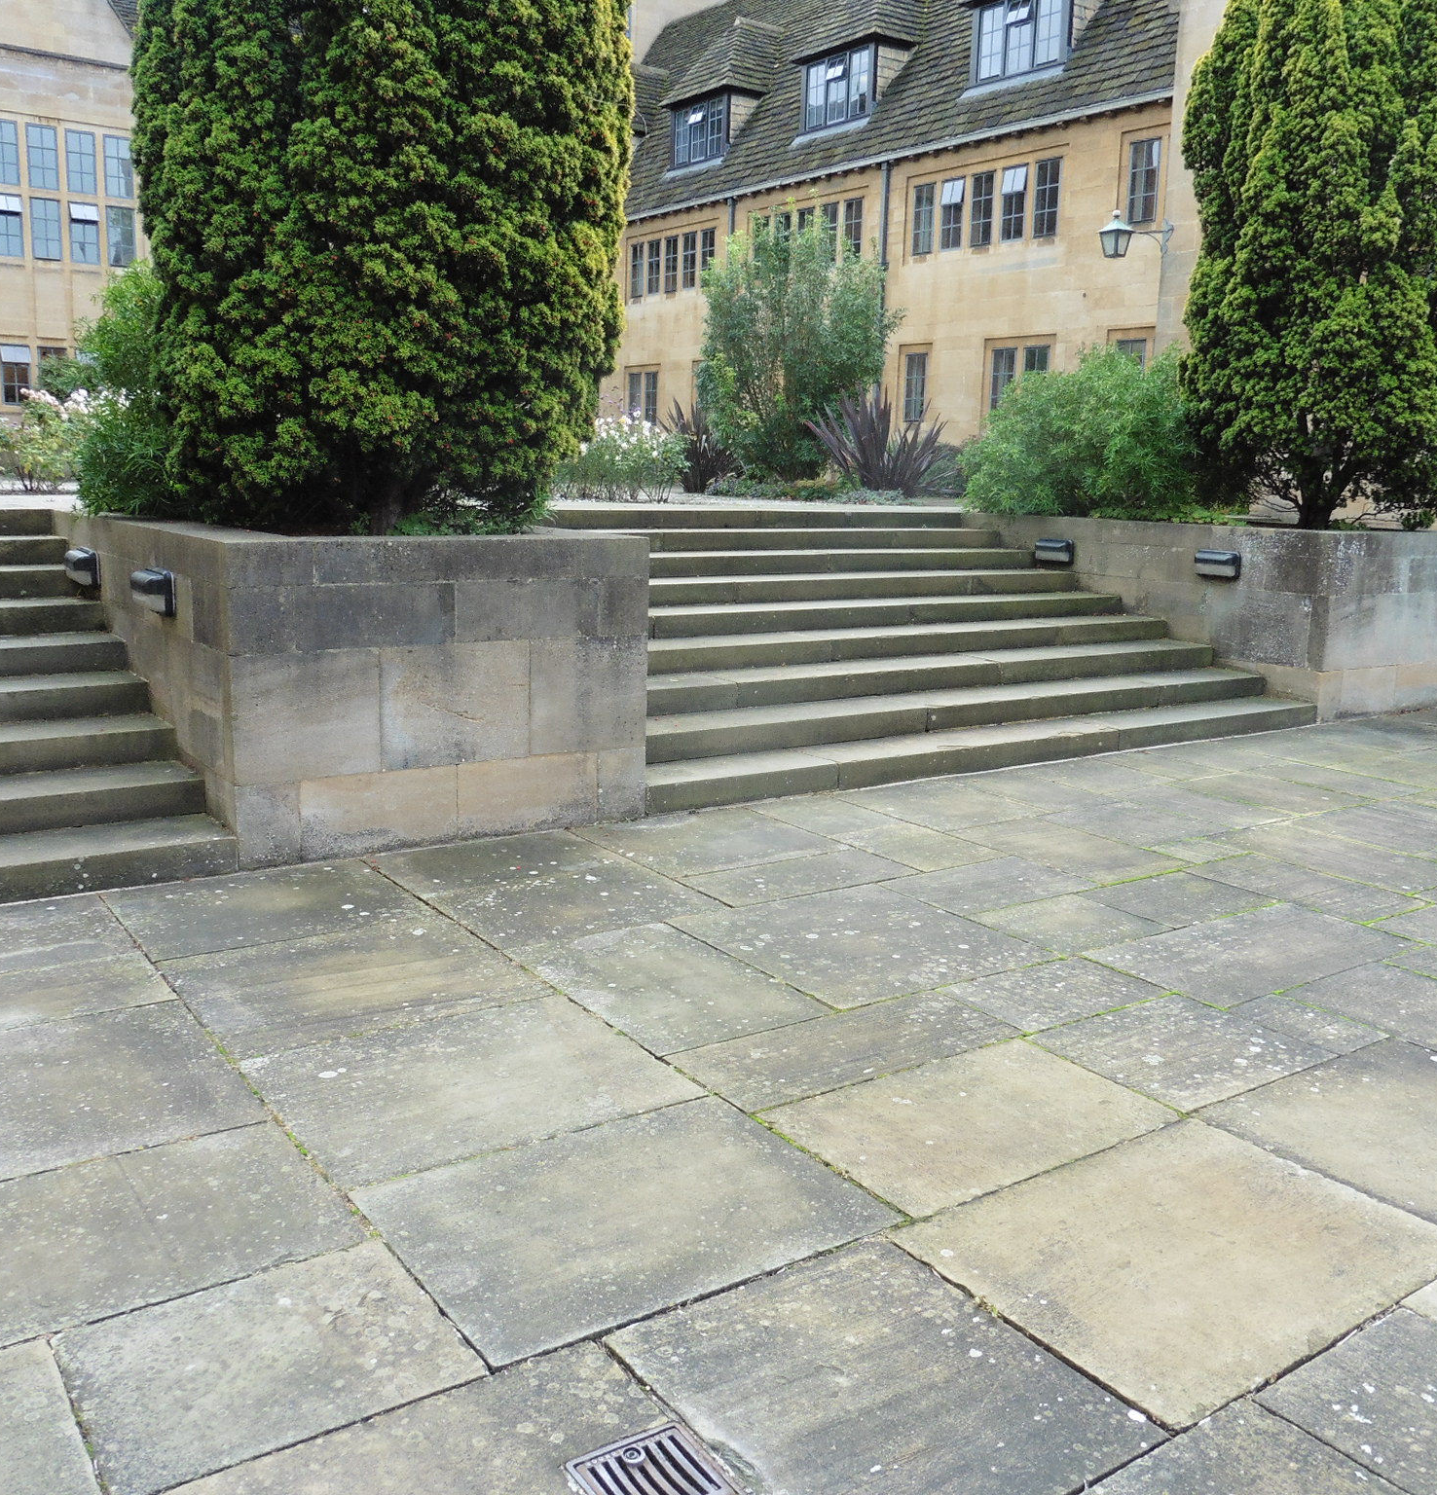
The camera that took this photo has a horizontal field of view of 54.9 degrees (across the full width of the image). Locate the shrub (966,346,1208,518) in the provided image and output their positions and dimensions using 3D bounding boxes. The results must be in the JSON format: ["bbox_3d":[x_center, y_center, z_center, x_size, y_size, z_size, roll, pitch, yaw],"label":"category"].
[{"bbox_3d":[3.211,-2.704,11.850,2.200,1.500,2.000,5,12,14],"label":"shrub"}]

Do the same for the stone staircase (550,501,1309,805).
[{"bbox_3d":[0.851,-0.863,9.190,5.342,1.248,3.604,-6,14,-34],"label":"stone staircase"}]

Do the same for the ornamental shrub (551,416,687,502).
[{"bbox_3d":[-0.965,-2.691,12.877,1.350,0.820,1.150,1,11,-4],"label":"ornamental shrub"}]

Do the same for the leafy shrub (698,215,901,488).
[{"bbox_3d":[1.365,-6.628,23.068,3.150,4.200,2.800,2,11,3],"label":"leafy shrub"}]

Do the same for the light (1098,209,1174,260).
[{"bbox_3d":[4.618,-5.678,15.294,0.830,0.550,0.380,4,12,10],"label":"light"}]

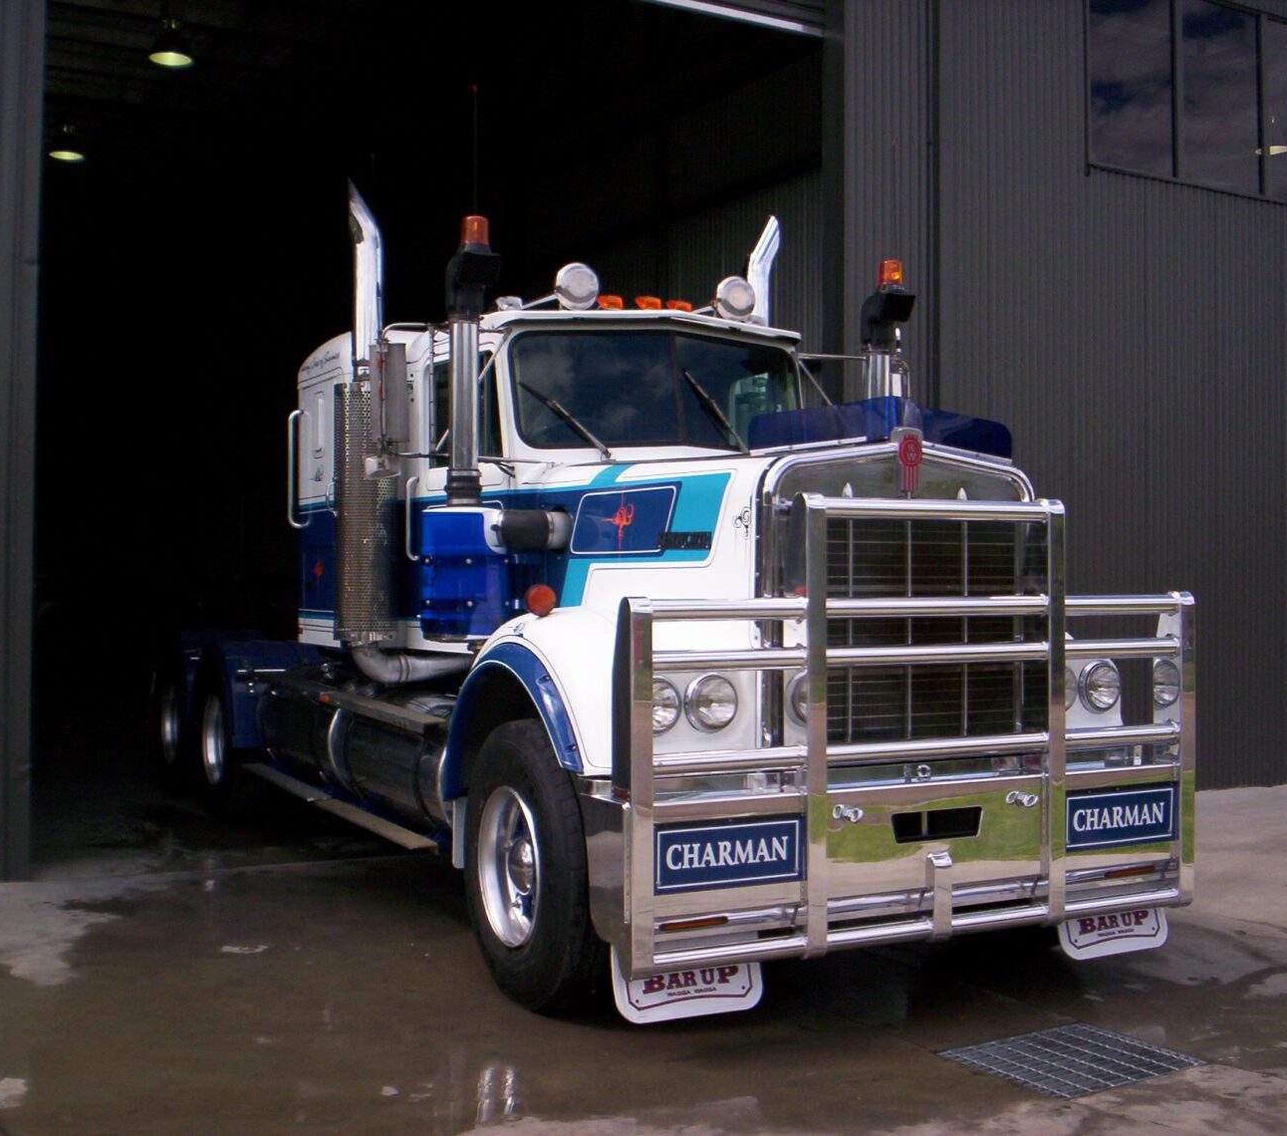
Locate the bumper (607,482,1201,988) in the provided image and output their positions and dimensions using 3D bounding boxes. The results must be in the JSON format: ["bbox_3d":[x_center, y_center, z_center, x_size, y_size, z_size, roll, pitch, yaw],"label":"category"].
[{"bbox_3d":[0.962,0.523,5.663,2.300,1.530,0.290,0,-1,-25],"label":"bumper"}]

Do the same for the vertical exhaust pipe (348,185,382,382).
[{"bbox_3d":[-1.366,-1.417,8.007,0.175,0.969,0.130,0,-1,-25],"label":"vertical exhaust pipe"}]

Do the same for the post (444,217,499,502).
[{"bbox_3d":[-0.721,-0.875,6.900,0.170,1.230,0.230,0,0,-27],"label":"post"}]

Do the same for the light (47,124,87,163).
[{"bbox_3d":[-7.434,-5.485,21.000,0.440,0.420,0.440,0,-1,-25],"label":"light"}]

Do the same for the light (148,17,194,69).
[{"bbox_3d":[-4.780,-5.350,16.500,0.460,0.440,0.460,0,0,0],"label":"light"}]

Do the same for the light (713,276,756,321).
[{"bbox_3d":[0.446,-1.299,7.850,0.210,0.210,0.140,0,0,-26],"label":"light"}]

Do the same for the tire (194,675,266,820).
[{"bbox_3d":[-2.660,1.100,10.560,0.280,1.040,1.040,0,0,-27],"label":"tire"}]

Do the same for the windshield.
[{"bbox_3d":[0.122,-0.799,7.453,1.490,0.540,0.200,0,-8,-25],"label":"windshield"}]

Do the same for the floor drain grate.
[{"bbox_3d":[1.425,1.635,5.420,0.650,0.030,0.560,0,0,-31],"label":"floor drain grate"}]

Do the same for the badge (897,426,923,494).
[{"bbox_3d":[0.935,-0.376,5.734,0.110,0.240,0.050,0,-1,-25],"label":"badge"}]

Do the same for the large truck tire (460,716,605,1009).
[{"bbox_3d":[-0.388,1.099,6.018,0.280,1.060,1.060,0,-1,-25],"label":"large truck tire"}]

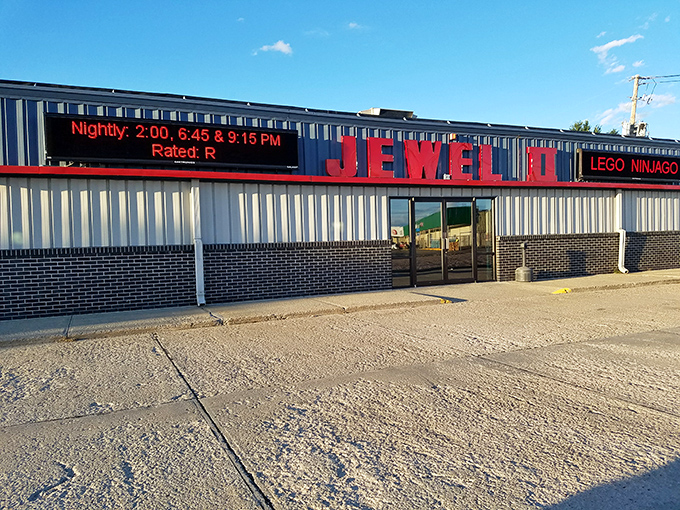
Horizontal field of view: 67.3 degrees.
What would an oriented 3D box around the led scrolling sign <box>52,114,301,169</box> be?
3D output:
[{"bbox_3d":[-2.895,-2.044,9.490,4.460,0.770,0.170,-2,2,-25],"label":"led scrolling sign"}]

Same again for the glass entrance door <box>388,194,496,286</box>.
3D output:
[{"bbox_3d":[2.585,-0.337,12.477,3.150,2.140,0.130,-2,2,-25],"label":"glass entrance door"}]

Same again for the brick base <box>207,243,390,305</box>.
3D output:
[{"bbox_3d":[-0.755,0.289,10.895,4.220,1.175,0.170,-2,2,-25],"label":"brick base"}]

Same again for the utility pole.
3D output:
[{"bbox_3d":[16.542,-5.188,29.177,0.270,10.100,0.270,3,2,-25],"label":"utility pole"}]

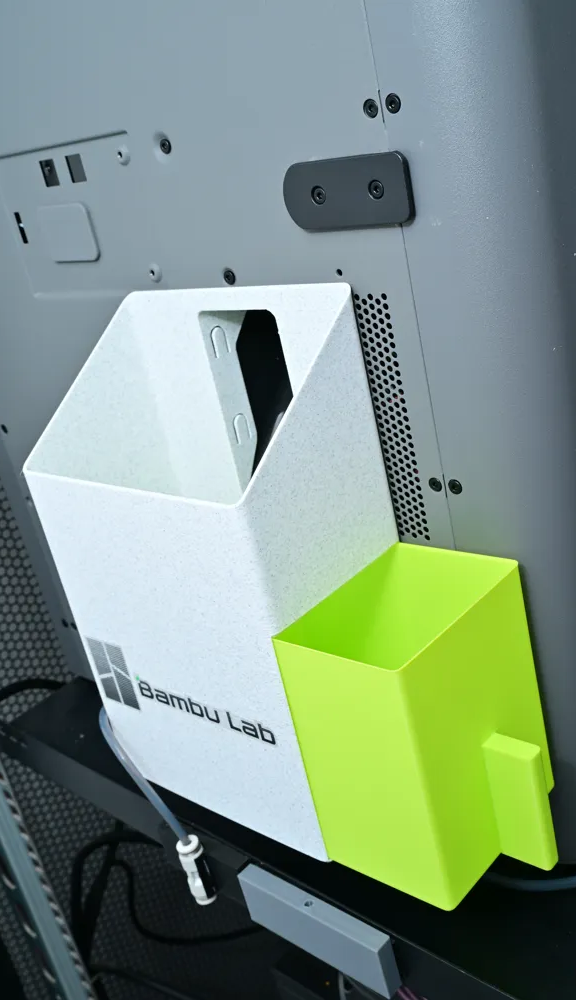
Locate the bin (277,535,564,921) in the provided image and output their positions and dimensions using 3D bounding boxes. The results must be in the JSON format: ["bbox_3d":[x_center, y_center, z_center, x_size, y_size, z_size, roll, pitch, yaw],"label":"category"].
[{"bbox_3d":[0.057,0.082,0.358,0.075,0.101,0.076,9,31,42],"label":"bin"}]

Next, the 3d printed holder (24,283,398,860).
[{"bbox_3d":[-0.028,0.025,0.407,0.129,0.209,0.076,9,31,42],"label":"3d printed holder"}]

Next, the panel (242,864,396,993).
[{"bbox_3d":[0.013,0.193,0.438,0.083,0.028,0.009,9,31,42],"label":"panel"}]

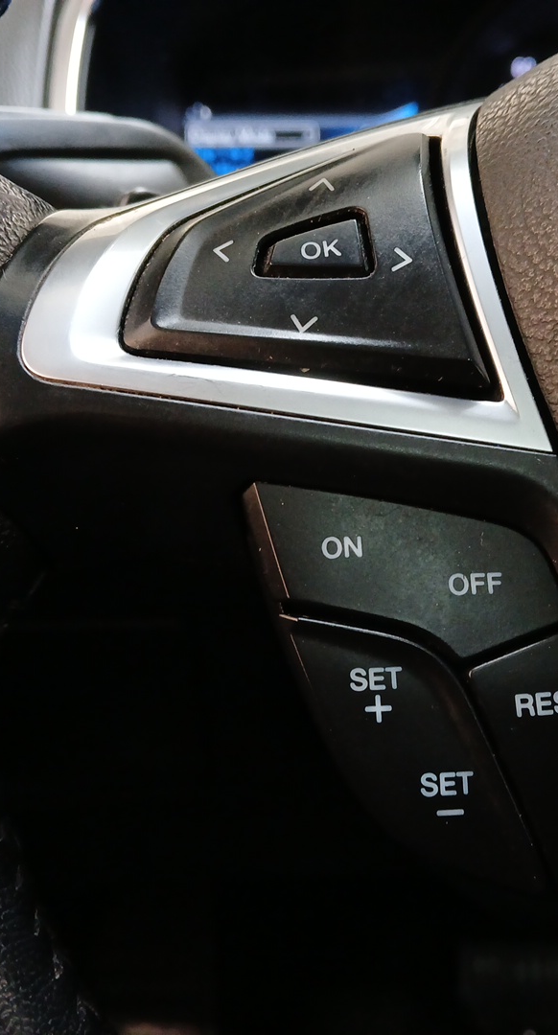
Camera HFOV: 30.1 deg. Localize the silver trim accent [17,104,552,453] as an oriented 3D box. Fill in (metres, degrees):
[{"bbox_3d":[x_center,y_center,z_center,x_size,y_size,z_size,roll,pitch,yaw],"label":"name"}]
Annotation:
[{"bbox_3d":[-0.001,-0.033,0.145,0.069,0.056,0.015,-2,-20,1],"label":"silver trim accent"}]

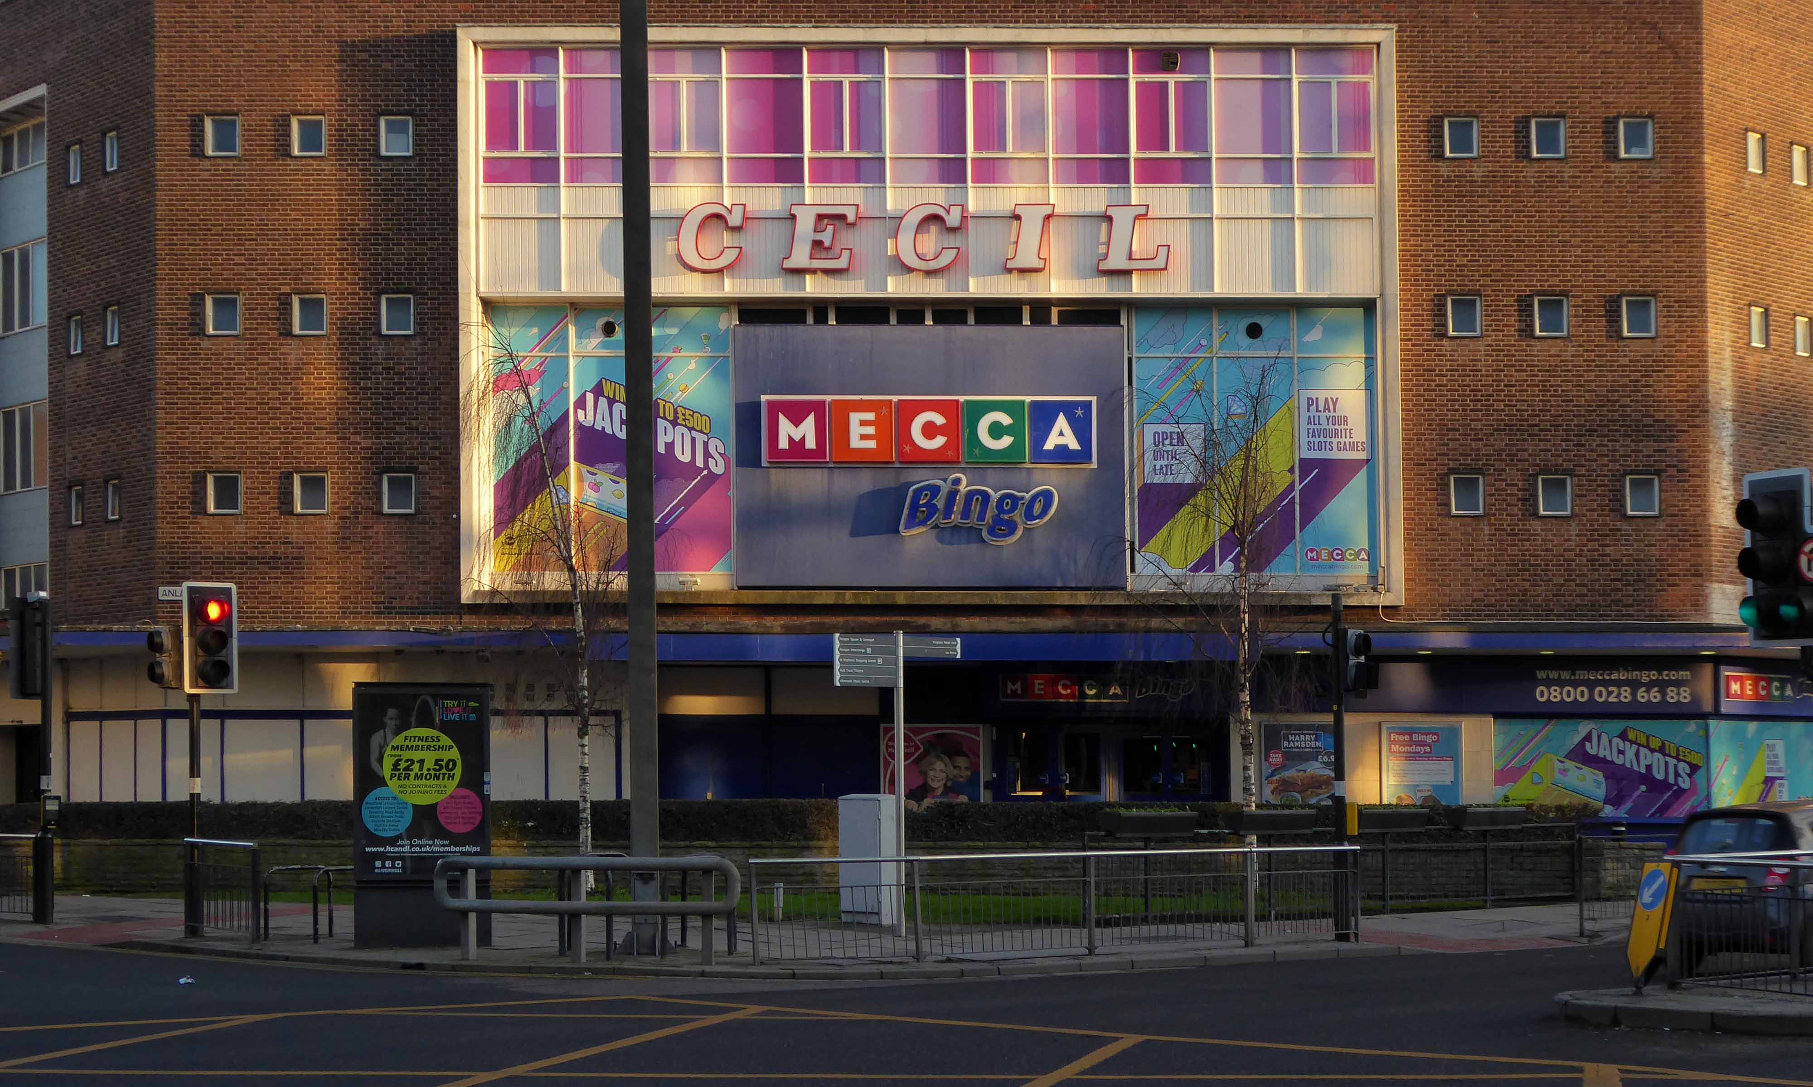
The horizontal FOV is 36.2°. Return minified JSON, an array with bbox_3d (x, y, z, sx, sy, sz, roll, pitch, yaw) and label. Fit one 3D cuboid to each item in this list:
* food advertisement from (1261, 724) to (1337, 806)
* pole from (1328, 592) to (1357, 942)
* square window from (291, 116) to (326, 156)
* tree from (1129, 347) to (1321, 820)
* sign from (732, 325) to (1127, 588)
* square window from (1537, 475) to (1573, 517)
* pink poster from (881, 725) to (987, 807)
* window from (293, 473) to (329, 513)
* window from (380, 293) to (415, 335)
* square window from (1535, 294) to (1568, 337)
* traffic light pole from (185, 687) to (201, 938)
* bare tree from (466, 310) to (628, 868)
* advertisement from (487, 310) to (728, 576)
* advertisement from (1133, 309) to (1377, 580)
[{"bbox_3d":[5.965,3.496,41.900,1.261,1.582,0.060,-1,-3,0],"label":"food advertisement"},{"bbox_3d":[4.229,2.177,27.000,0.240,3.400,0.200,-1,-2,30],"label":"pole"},{"bbox_3d":[-9.087,-6.201,42.200,0.540,0.630,0.130,0,-2,0],"label":"square window"},{"bbox_3d":[4.124,0.983,36.000,2.500,7.000,2.400,0,-2,0],"label":"tree"},{"bbox_3d":[0.340,-1.305,41.600,5.922,3.948,0.200,-1,-3,0],"label":"sign"},{"bbox_3d":[9.792,-0.716,41.900,0.534,0.641,0.140,-1,-3,0],"label":"square window"},{"bbox_3d":[0.417,3.500,43.000,1.620,1.360,0.090,0,-2,0],"label":"pink poster"},{"bbox_3d":[-9.013,-0.761,42.008,0.525,0.625,0.120,0,-2,0],"label":"window"},{"bbox_3d":[-7.675,-3.453,41.900,0.534,0.641,0.140,-1,-3,0],"label":"window"},{"bbox_3d":[9.808,-3.456,42.200,0.530,0.630,0.130,0,-2,0],"label":"square window"},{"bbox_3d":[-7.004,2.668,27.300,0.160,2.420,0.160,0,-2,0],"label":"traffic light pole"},{"bbox_3d":[-4.657,0.707,36.000,2.200,7.500,2.100,0,-2,0],"label":"bare tree"},{"bbox_3d":[-4.500,-1.540,42.200,3.700,4.100,0.120,0,-2,0],"label":"advertisement"},{"bbox_3d":[5.282,-1.503,42.077,3.693,4.165,0.100,0,-2,0],"label":"advertisement"}]

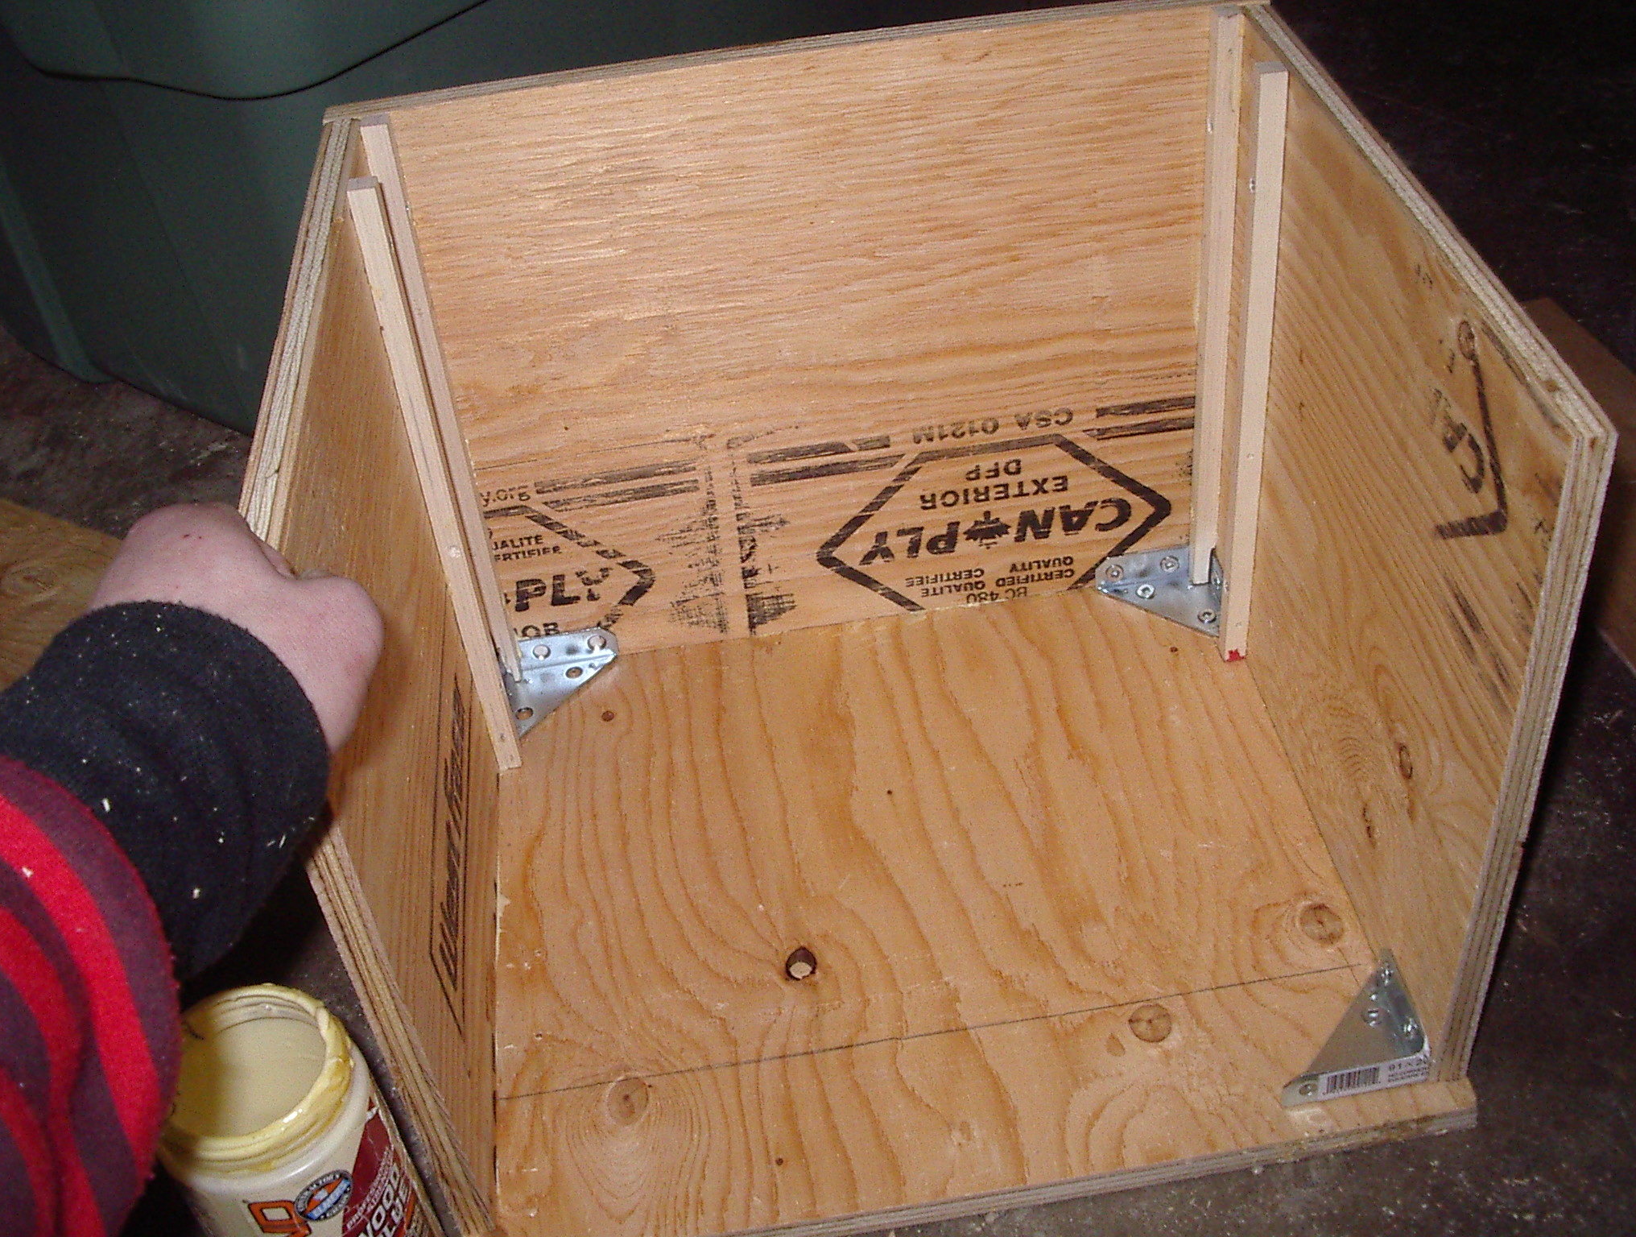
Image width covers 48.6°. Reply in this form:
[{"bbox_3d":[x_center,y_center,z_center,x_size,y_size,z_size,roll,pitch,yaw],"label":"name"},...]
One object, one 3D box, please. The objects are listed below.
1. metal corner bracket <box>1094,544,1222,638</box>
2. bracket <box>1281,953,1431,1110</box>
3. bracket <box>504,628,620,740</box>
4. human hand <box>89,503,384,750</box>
[{"bbox_3d":[0.172,-0.009,0.903,0.058,0.019,0.058,-8,40,-2],"label":"metal corner bracket"},{"bbox_3d":[0.202,0.156,0.705,0.058,0.019,0.058,-8,40,-2],"label":"bracket"},{"bbox_3d":[-0.128,0.034,0.894,0.058,0.019,0.058,-8,40,-2],"label":"bracket"},{"bbox_3d":[-0.152,0.003,0.475,0.083,0.074,0.098,3,18,11],"label":"human hand"}]

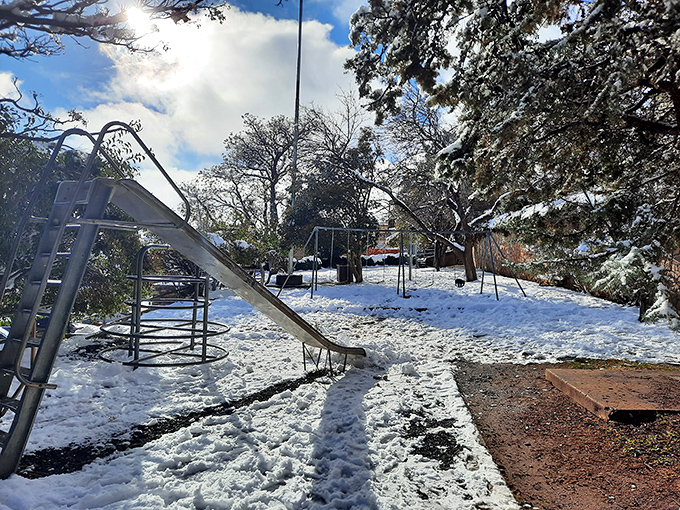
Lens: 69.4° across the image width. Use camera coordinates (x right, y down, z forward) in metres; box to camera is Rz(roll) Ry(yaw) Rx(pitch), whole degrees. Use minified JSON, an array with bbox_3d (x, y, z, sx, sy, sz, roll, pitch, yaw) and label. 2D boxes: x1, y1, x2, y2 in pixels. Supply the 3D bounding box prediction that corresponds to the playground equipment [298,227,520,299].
[{"bbox_3d":[2.220,0.310,17.200,8.600,2.400,2.050,1,1,1],"label":"playground equipment"}]

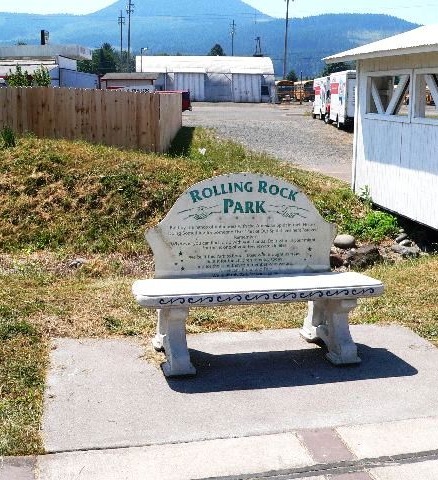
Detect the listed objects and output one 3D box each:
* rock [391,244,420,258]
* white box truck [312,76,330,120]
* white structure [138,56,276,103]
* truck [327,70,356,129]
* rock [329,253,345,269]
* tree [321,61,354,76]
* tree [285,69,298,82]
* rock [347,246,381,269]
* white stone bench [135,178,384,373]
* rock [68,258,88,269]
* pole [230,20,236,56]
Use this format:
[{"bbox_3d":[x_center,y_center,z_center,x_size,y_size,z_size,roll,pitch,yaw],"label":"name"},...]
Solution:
[{"bbox_3d":[1.870,0.103,6.656,0.290,0.110,0.200,4,13,16],"label":"rock"},{"bbox_3d":[8.932,-10.909,51.741,2.350,3.100,7.000,1,12,2],"label":"white box truck"},{"bbox_3d":[-2.340,-22.464,93.819,18.800,6.100,9.500,-1,12,-7],"label":"white structure"},{"bbox_3d":[7.947,-8.024,38.351,2.350,3.150,7.200,1,12,2],"label":"truck"},{"bbox_3d":[1.113,0.178,6.231,0.210,0.125,0.180,3,12,10],"label":"rock"},{"bbox_3d":[19.630,-26.192,110.269,6.500,6.697,6.000,1,12,0],"label":"tree"},{"bbox_3d":[13.614,-29.291,125.939,2.800,5.940,2.800,1,12,0],"label":"tree"},{"bbox_3d":[1.367,0.151,6.265,0.350,0.170,0.250,3,13,12],"label":"rock"},{"bbox_3d":[0.215,0.157,3.920,1.421,1.070,0.500,-2,13,-12],"label":"white stone bench"},{"bbox_3d":[-1.300,0.202,6.106,0.190,0.075,0.130,-2,13,-12],"label":"rock"},{"bbox_3d":[2.428,-32.477,120.834,1.300,14.078,0.600,1,12,0],"label":"pole"}]

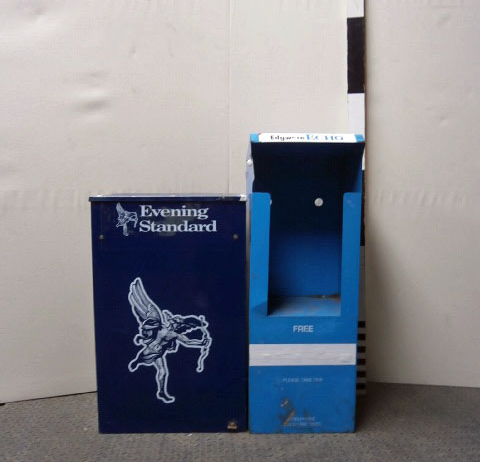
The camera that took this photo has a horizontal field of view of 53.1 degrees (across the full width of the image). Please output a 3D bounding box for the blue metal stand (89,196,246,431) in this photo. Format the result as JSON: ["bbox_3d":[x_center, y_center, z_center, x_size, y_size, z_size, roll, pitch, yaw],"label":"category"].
[{"bbox_3d":[-0.234,0.281,1.760,0.515,0.820,0.290,0,7,0],"label":"blue metal stand"}]

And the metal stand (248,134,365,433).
[{"bbox_3d":[0.212,0.184,1.722,0.367,1.020,0.315,0,7,0],"label":"metal stand"}]

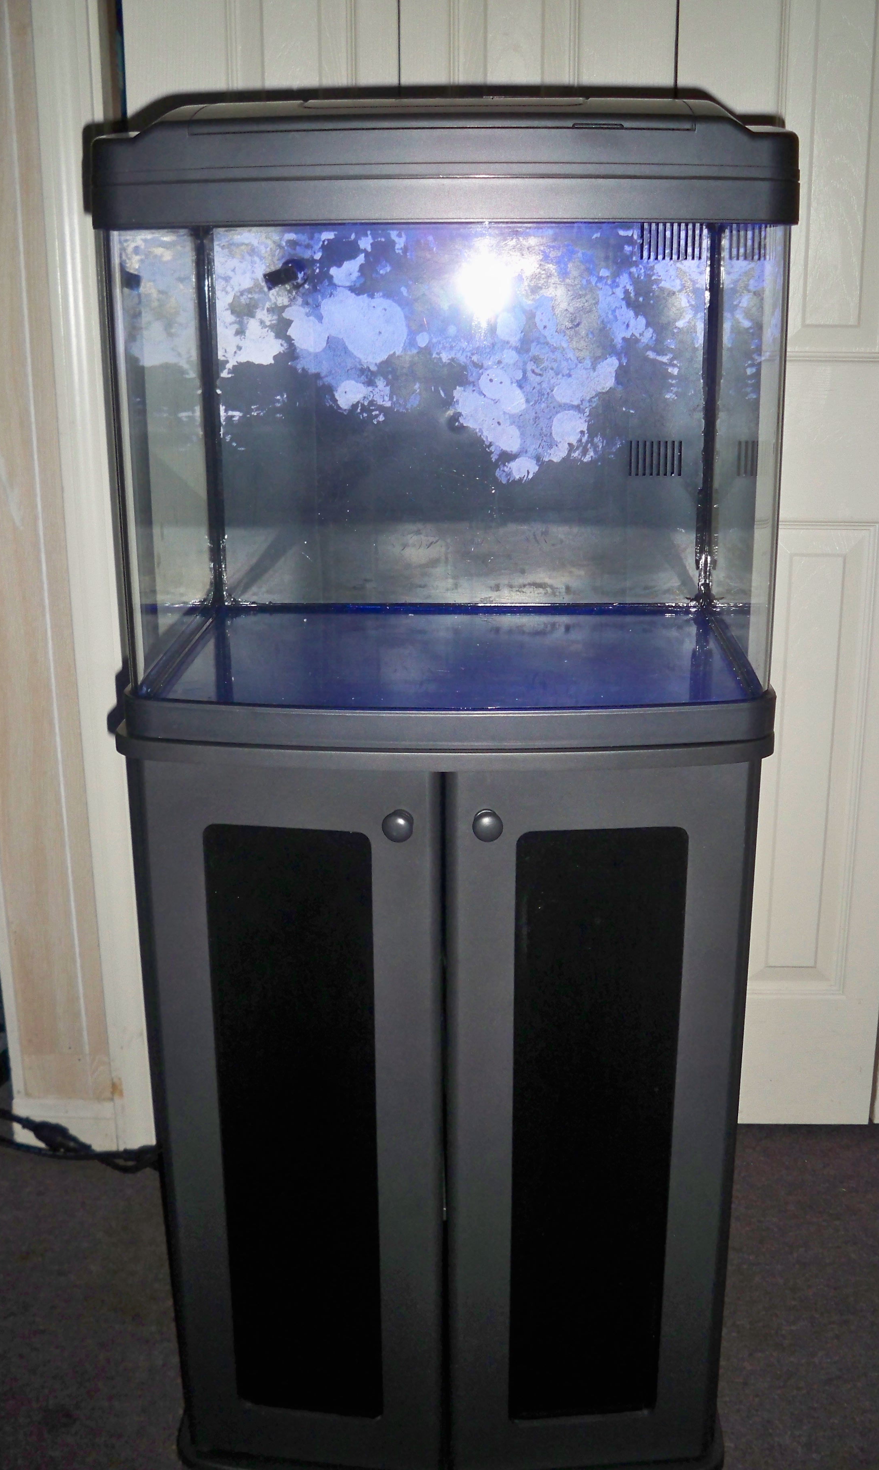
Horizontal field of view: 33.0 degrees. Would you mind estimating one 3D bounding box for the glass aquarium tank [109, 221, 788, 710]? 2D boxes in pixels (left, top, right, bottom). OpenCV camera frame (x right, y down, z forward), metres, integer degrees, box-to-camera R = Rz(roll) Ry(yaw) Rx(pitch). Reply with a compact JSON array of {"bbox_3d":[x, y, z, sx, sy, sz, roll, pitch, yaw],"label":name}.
[{"bbox_3d":[0.011,-0.262,1.334,0.518,0.364,0.440,0,16,3],"label":"glass aquarium tank"}]

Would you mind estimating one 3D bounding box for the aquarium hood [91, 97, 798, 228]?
[{"bbox_3d":[0.009,-0.484,1.266,0.527,0.111,0.455,0,16,3],"label":"aquarium hood"}]

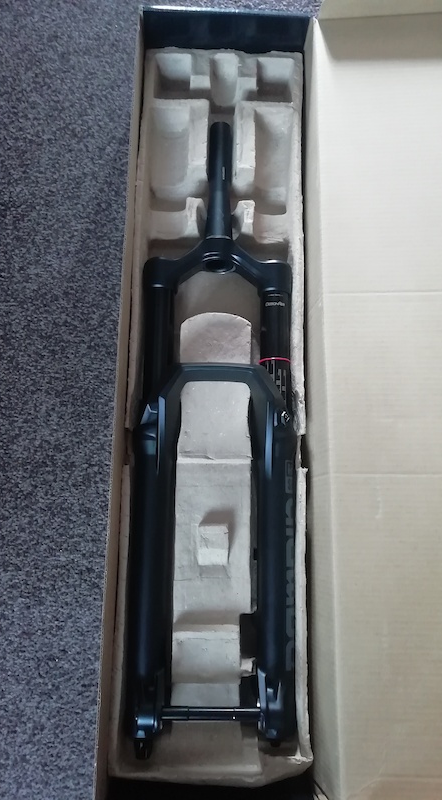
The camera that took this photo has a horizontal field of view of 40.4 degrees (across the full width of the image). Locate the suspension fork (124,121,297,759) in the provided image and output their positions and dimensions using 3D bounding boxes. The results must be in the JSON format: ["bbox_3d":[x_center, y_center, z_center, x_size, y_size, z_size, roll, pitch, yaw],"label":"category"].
[{"bbox_3d":[-0.007,0.002,0.765,0.196,0.105,0.825,1,78,-1],"label":"suspension fork"}]

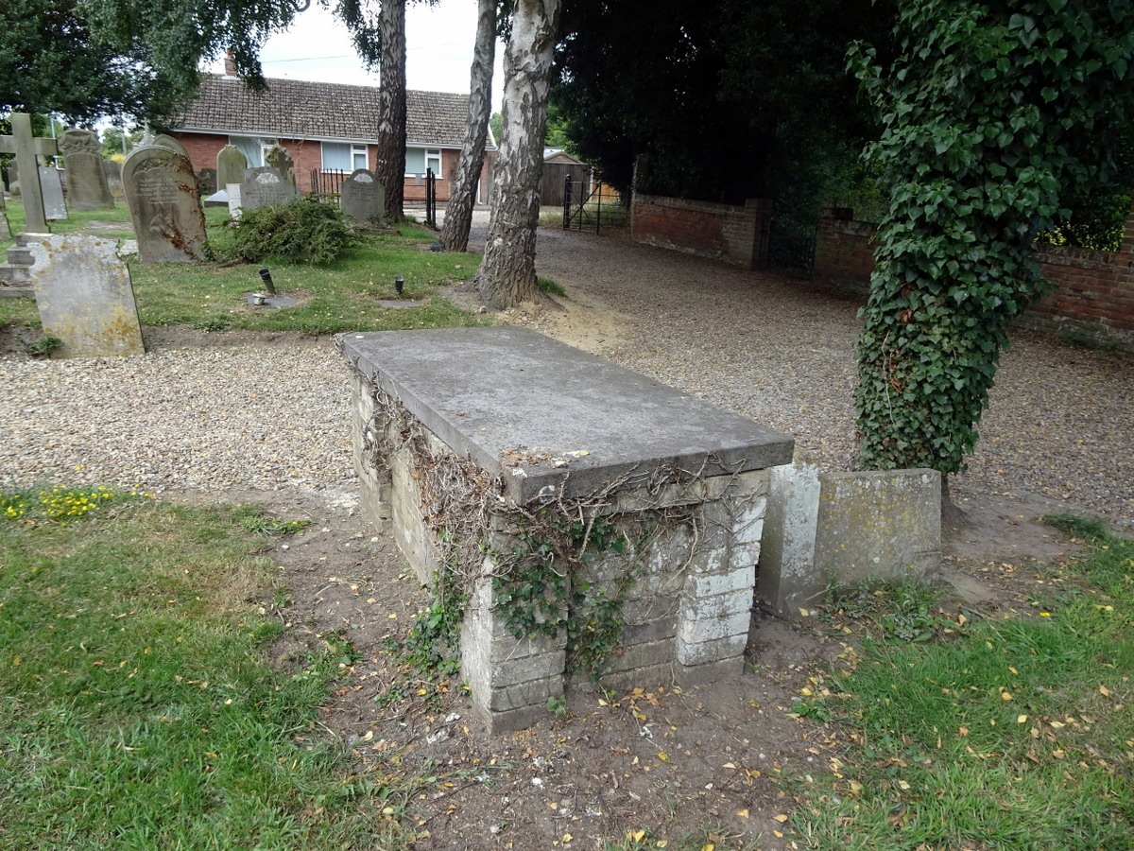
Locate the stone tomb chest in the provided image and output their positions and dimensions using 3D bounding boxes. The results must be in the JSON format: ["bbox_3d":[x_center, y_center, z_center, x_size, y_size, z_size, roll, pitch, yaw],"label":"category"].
[{"bbox_3d":[-0.206,0.181,3.138,0.981,0.773,2.037,-6,19,-26],"label":"stone tomb chest"}]

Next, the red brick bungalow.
[{"bbox_3d":[-10.025,-12.238,34.262,12.350,4.882,7.854,-3,18,-19],"label":"red brick bungalow"}]

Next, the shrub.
[{"bbox_3d":[-3.822,-2.758,10.941,1.720,0.796,1.400,-3,18,-19],"label":"shrub"}]

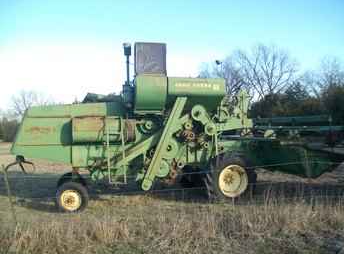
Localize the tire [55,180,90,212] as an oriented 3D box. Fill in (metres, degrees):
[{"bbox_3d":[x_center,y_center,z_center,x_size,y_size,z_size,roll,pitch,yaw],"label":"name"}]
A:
[{"bbox_3d":[-2.166,1.555,7.750,0.720,0.720,0.200,0,0,-15],"label":"tire"}]

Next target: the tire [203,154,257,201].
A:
[{"bbox_3d":[1.426,1.305,8.650,1.300,1.300,0.400,0,0,-15],"label":"tire"}]

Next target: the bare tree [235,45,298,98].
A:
[{"bbox_3d":[11.093,-3.756,42.000,7.600,11.800,7.200,0,0,0],"label":"bare tree"}]

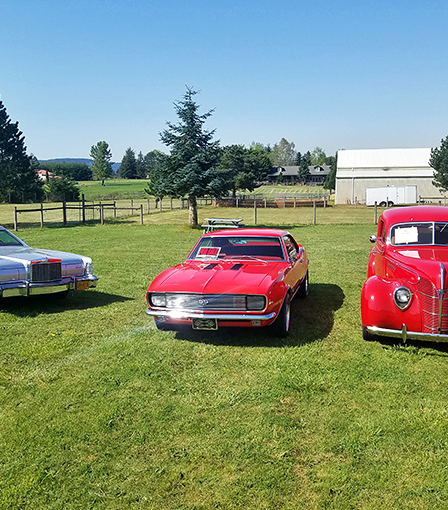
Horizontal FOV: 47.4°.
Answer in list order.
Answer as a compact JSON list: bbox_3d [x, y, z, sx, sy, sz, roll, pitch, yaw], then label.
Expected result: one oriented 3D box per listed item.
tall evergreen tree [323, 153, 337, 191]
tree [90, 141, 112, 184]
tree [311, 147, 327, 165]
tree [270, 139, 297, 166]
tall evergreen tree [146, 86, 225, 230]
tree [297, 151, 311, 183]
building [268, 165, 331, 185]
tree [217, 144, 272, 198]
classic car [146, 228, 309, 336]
[{"bbox_3d":[22.555,-17.317,106.672,3.568,8.046,3.568,0,7,0],"label":"tall evergreen tree"},{"bbox_3d":[-38.037,-28.367,157.678,6.830,13.692,6.830,0,7,0],"label":"tree"},{"bbox_3d":[32.607,-31.071,175.490,5.867,12.196,5.867,0,7,0],"label":"tree"},{"bbox_3d":[20.526,-32.401,175.320,8.973,14.877,8.973,0,7,0],"label":"tree"},{"bbox_3d":[-1.618,-5.014,26.580,3.810,7.069,3.810,0,7,0],"label":"tall evergreen tree"},{"bbox_3d":[22.050,-24.085,141.094,3.607,9.404,3.607,0,7,0],"label":"tree"},{"bbox_3d":[21.677,-23.327,151.270,18.953,5.523,11.000,0,7,0],"label":"building"},{"bbox_3d":[2.564,-12.890,79.006,8.720,8.250,8.720,0,7,0],"label":"tree"},{"bbox_3d":[0.359,0.265,8.369,1.830,1.300,4.680,2,7,14],"label":"classic car"}]

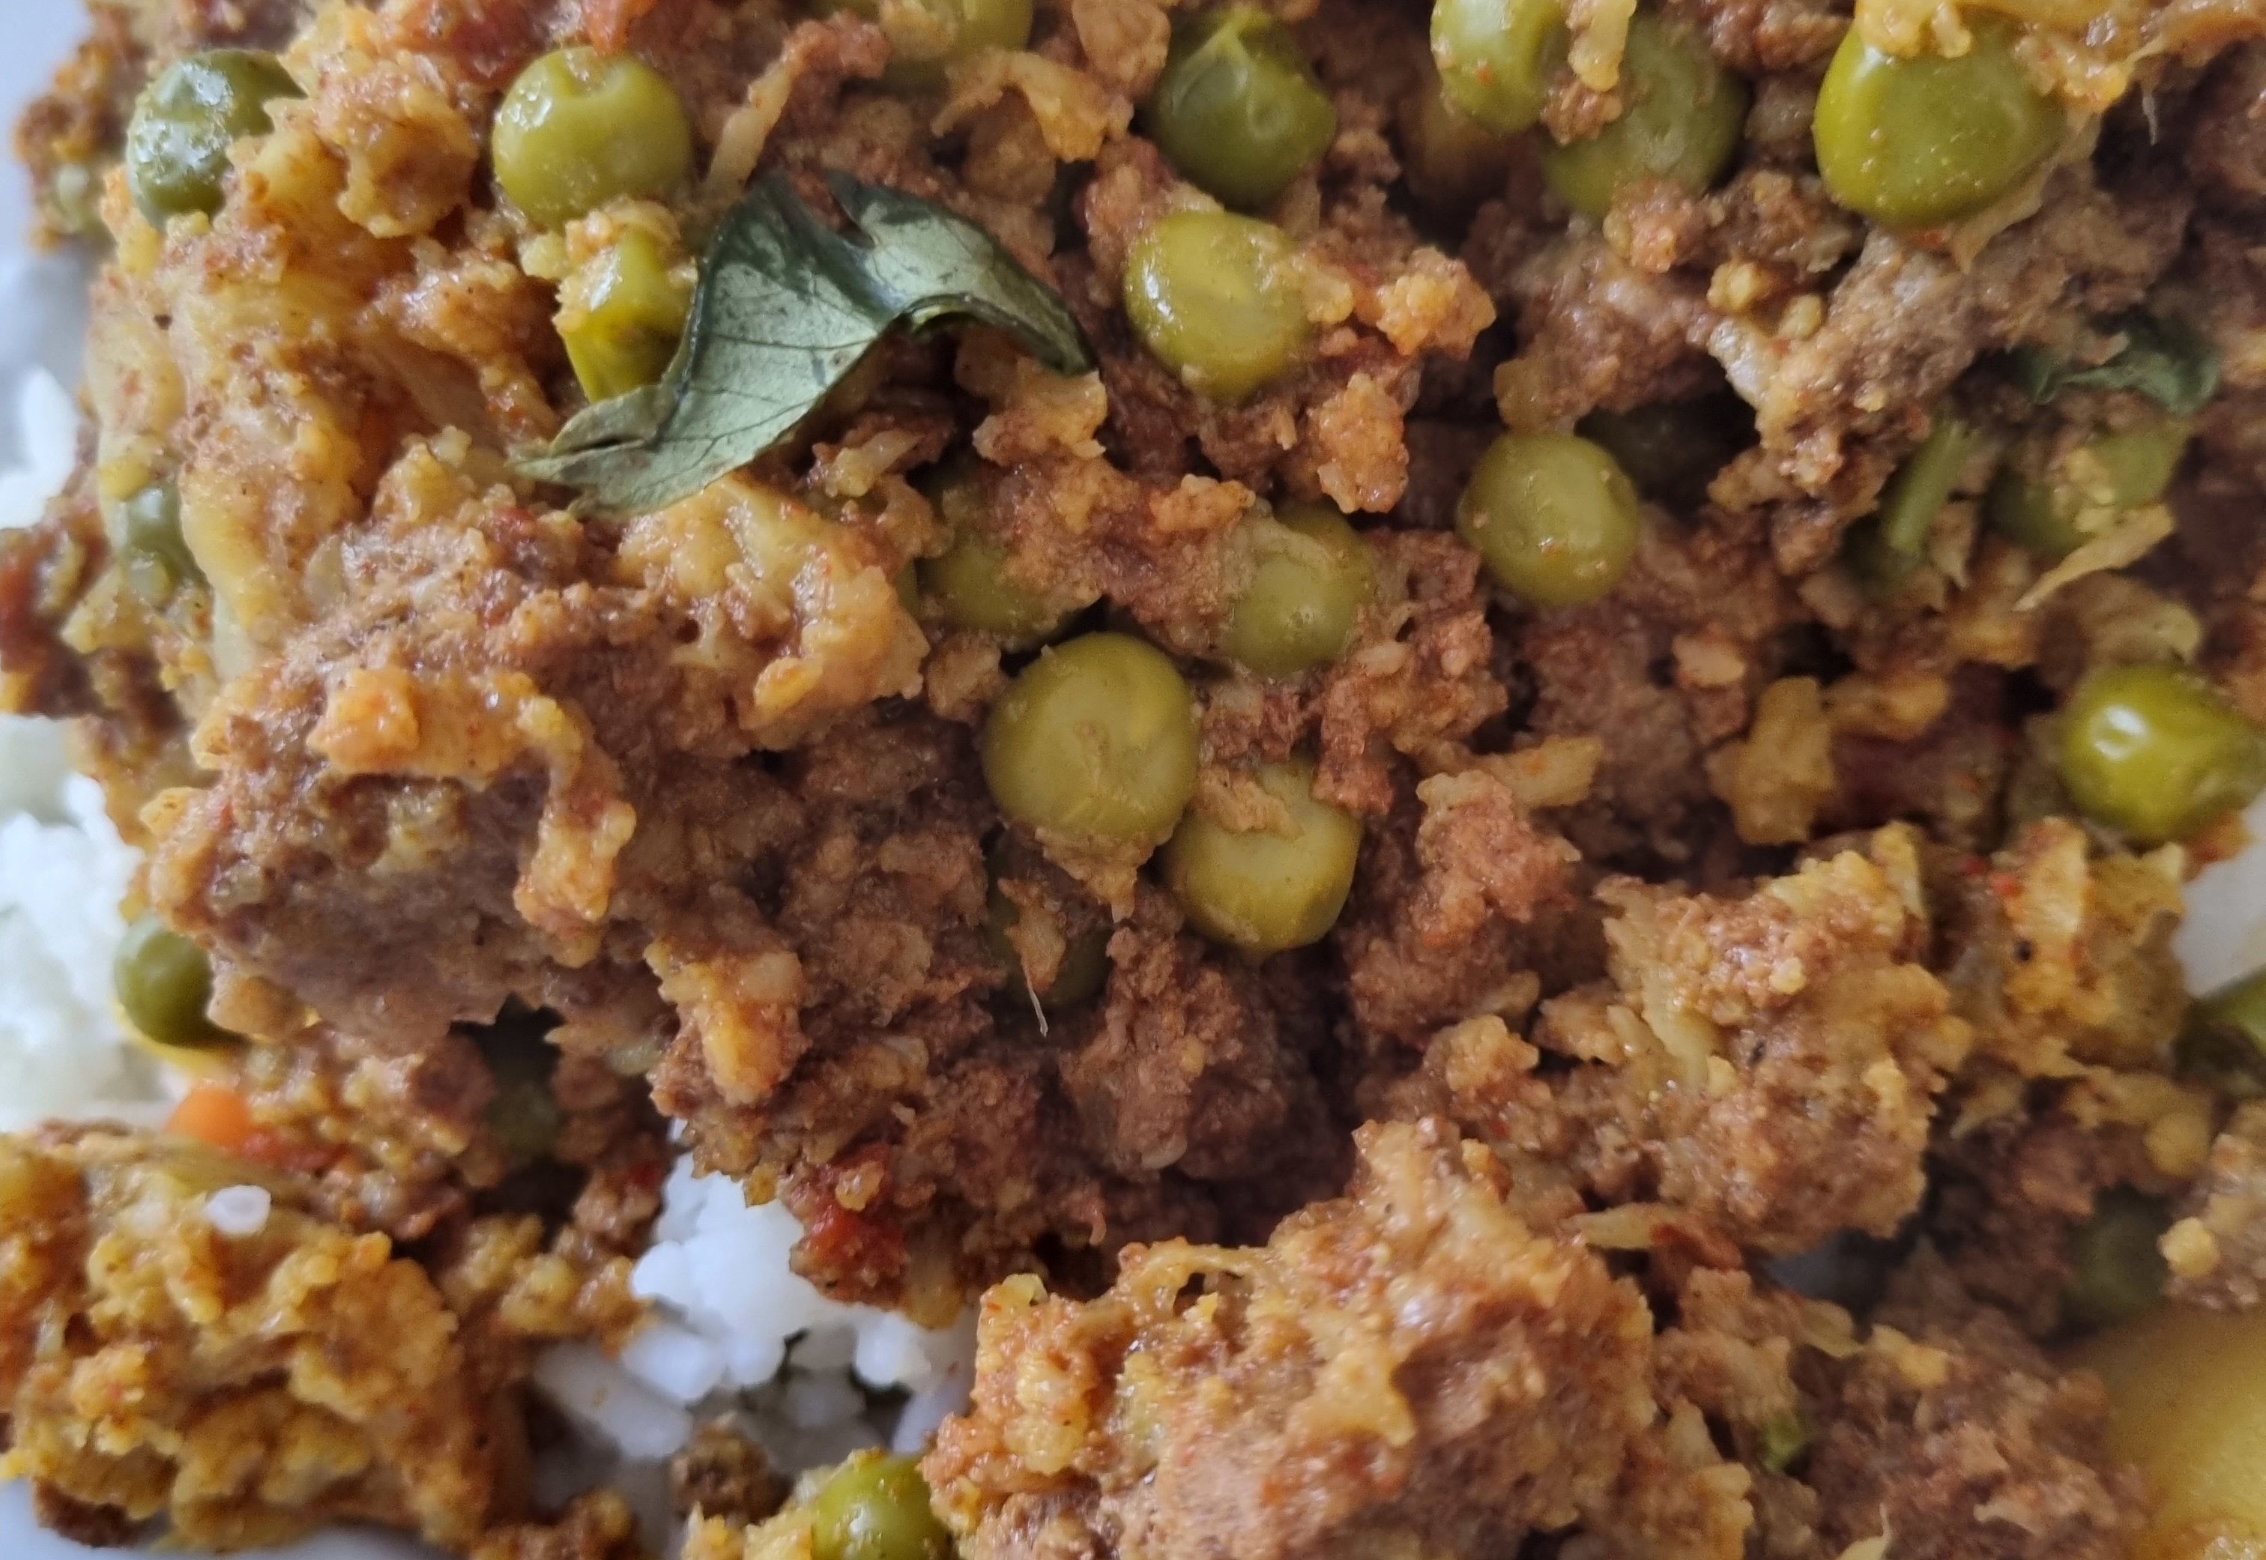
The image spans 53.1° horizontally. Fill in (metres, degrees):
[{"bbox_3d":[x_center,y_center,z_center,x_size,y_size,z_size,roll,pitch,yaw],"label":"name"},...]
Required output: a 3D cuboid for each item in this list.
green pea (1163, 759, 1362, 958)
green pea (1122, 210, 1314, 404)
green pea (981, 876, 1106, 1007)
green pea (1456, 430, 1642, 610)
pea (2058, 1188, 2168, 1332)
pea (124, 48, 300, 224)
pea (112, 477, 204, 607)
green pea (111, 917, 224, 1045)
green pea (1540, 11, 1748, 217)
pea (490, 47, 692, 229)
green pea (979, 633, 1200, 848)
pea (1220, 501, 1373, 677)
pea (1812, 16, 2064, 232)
[{"bbox_3d":[0.006,0.003,0.103,0.009,0.009,0.009,-1,61,0],"label":"green pea"},{"bbox_3d":[0.004,-0.023,0.111,0.009,0.009,0.009,-1,61,0],"label":"green pea"},{"bbox_3d":[-0.004,0.007,0.109,0.008,0.008,0.008,-1,61,0],"label":"green pea"},{"bbox_3d":[0.020,-0.013,0.111,0.009,0.009,0.009,-3,62,0],"label":"green pea"},{"bbox_3d":[0.050,0.025,0.115,0.008,0.008,0.008,-1,61,0],"label":"pea"},{"bbox_3d":[-0.049,-0.034,0.121,0.010,0.010,0.010,-1,61,0],"label":"pea"},{"bbox_3d":[-0.054,-0.013,0.127,0.008,0.008,0.008,-1,61,0],"label":"pea"},{"bbox_3d":[-0.053,0.011,0.126,0.008,0.008,0.008,-1,61,0],"label":"green pea"},{"bbox_3d":[0.023,-0.031,0.104,0.009,0.009,0.009,-3,62,0],"label":"green pea"},{"bbox_3d":[-0.025,-0.029,0.103,0.009,0.009,0.009,-3,62,0],"label":"pea"},{"bbox_3d":[-0.002,-0.002,0.102,0.010,0.010,0.010,-1,61,0],"label":"green pea"},{"bbox_3d":[0.008,-0.009,0.107,0.008,0.008,0.008,-1,61,0],"label":"pea"},{"bbox_3d":[0.038,-0.031,0.108,0.012,0.011,0.011,-1,61,0],"label":"pea"}]

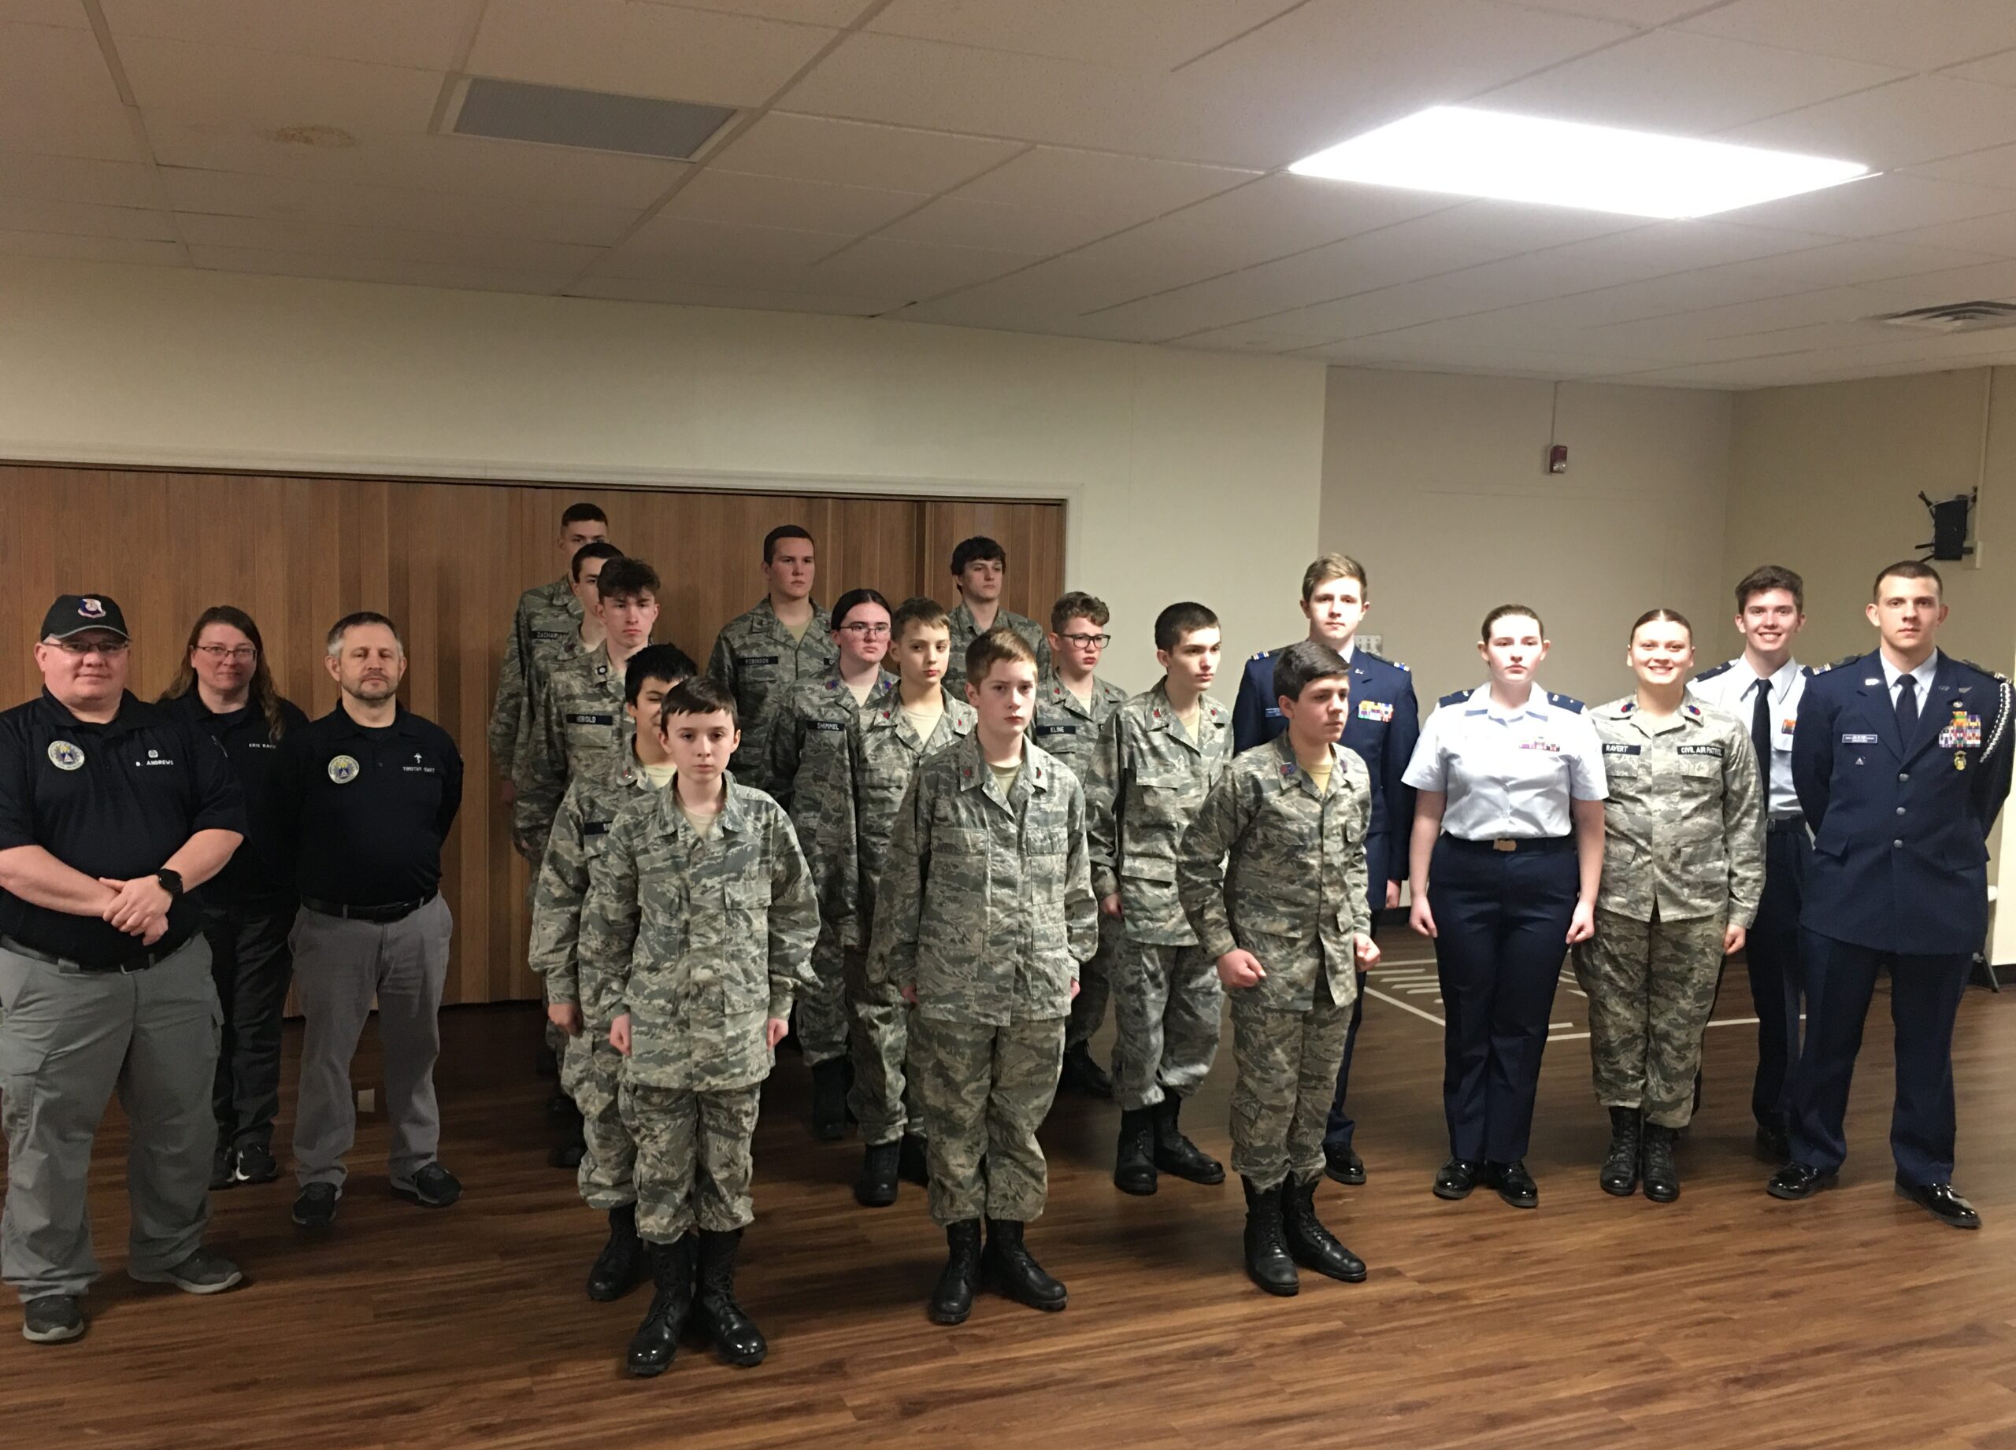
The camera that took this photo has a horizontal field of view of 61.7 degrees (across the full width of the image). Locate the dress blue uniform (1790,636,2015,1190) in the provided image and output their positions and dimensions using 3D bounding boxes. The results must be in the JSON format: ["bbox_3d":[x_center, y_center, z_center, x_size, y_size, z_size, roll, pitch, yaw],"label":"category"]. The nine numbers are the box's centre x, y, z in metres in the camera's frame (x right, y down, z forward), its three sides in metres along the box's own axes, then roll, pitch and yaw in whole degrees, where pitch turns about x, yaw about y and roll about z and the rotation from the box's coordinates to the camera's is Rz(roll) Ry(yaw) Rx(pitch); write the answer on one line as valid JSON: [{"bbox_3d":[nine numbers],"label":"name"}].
[{"bbox_3d":[2.496,0.550,4.739,0.530,1.526,0.340,4,7,28],"label":"dress blue uniform"}]

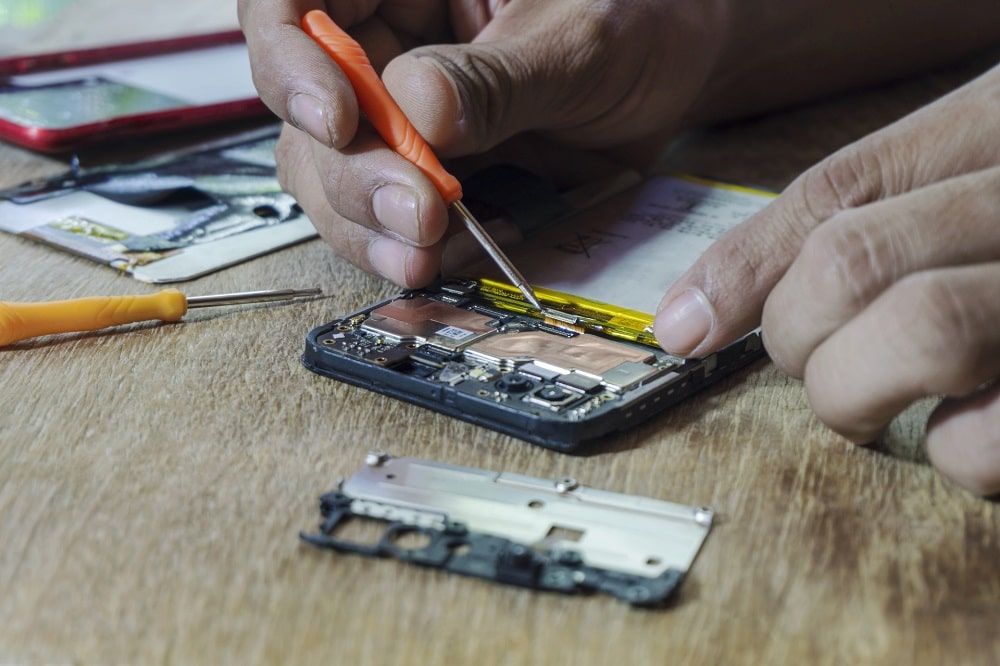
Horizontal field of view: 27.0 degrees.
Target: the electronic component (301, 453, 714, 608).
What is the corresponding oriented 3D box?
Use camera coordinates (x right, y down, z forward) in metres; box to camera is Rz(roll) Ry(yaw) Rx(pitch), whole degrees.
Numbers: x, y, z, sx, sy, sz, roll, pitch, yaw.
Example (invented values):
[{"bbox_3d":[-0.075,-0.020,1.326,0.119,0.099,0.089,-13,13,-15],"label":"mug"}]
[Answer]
[{"bbox_3d":[0.002,0.034,0.372,0.067,0.005,0.036,9,24,19],"label":"electronic component"}]

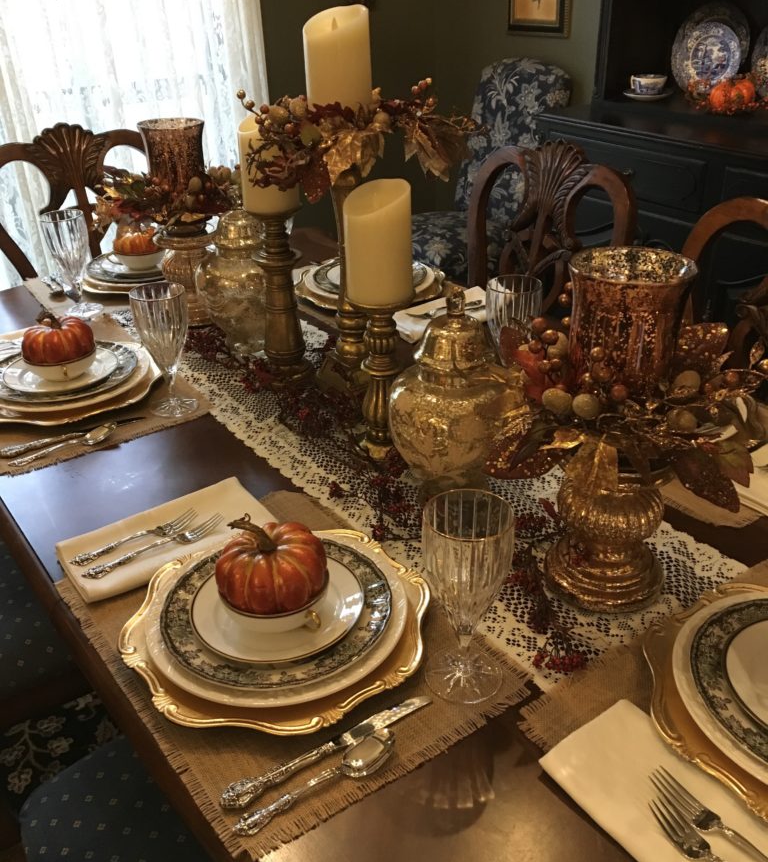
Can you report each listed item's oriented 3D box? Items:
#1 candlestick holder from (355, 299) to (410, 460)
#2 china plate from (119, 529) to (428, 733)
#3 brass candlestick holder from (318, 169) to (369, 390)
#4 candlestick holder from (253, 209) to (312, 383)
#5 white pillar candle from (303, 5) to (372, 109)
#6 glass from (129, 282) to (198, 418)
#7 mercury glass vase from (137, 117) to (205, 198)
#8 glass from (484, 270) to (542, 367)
[{"bbox_3d":[-0.005,-0.071,1.204,0.102,0.252,0.102,-1,30,1],"label":"candlestick holder"},{"bbox_3d":[-0.115,0.204,0.924,0.326,0.022,0.326,-1,30,1],"label":"china plate"},{"bbox_3d":[-0.063,-0.278,1.405,0.103,0.417,0.103,-1,30,1],"label":"brass candlestick holder"},{"bbox_3d":[-0.175,-0.238,1.463,0.106,0.298,0.106,-1,30,1],"label":"candlestick holder"},{"bbox_3d":[-0.062,-0.521,1.200,0.091,0.126,0.091,-1,30,1],"label":"white pillar candle"},{"bbox_3d":[-0.345,-0.126,1.370,0.083,0.204,0.083,-22,35,-31],"label":"glass"},{"bbox_3d":[-0.384,-0.469,1.592,0.122,0.192,0.122,-1,30,1],"label":"mercury glass vase"},{"bbox_3d":[0.201,-0.134,1.352,0.083,0.204,0.083,-1,30,1],"label":"glass"}]

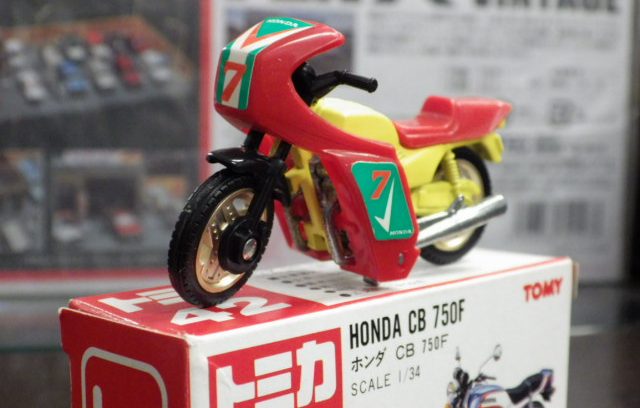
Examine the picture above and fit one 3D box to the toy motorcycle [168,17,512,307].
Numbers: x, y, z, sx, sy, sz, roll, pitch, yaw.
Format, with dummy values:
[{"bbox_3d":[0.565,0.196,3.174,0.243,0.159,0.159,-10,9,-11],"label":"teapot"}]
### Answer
[{"bbox_3d":[0.005,-0.007,0.157,0.068,0.038,0.021,-6,15,-42],"label":"toy motorcycle"}]

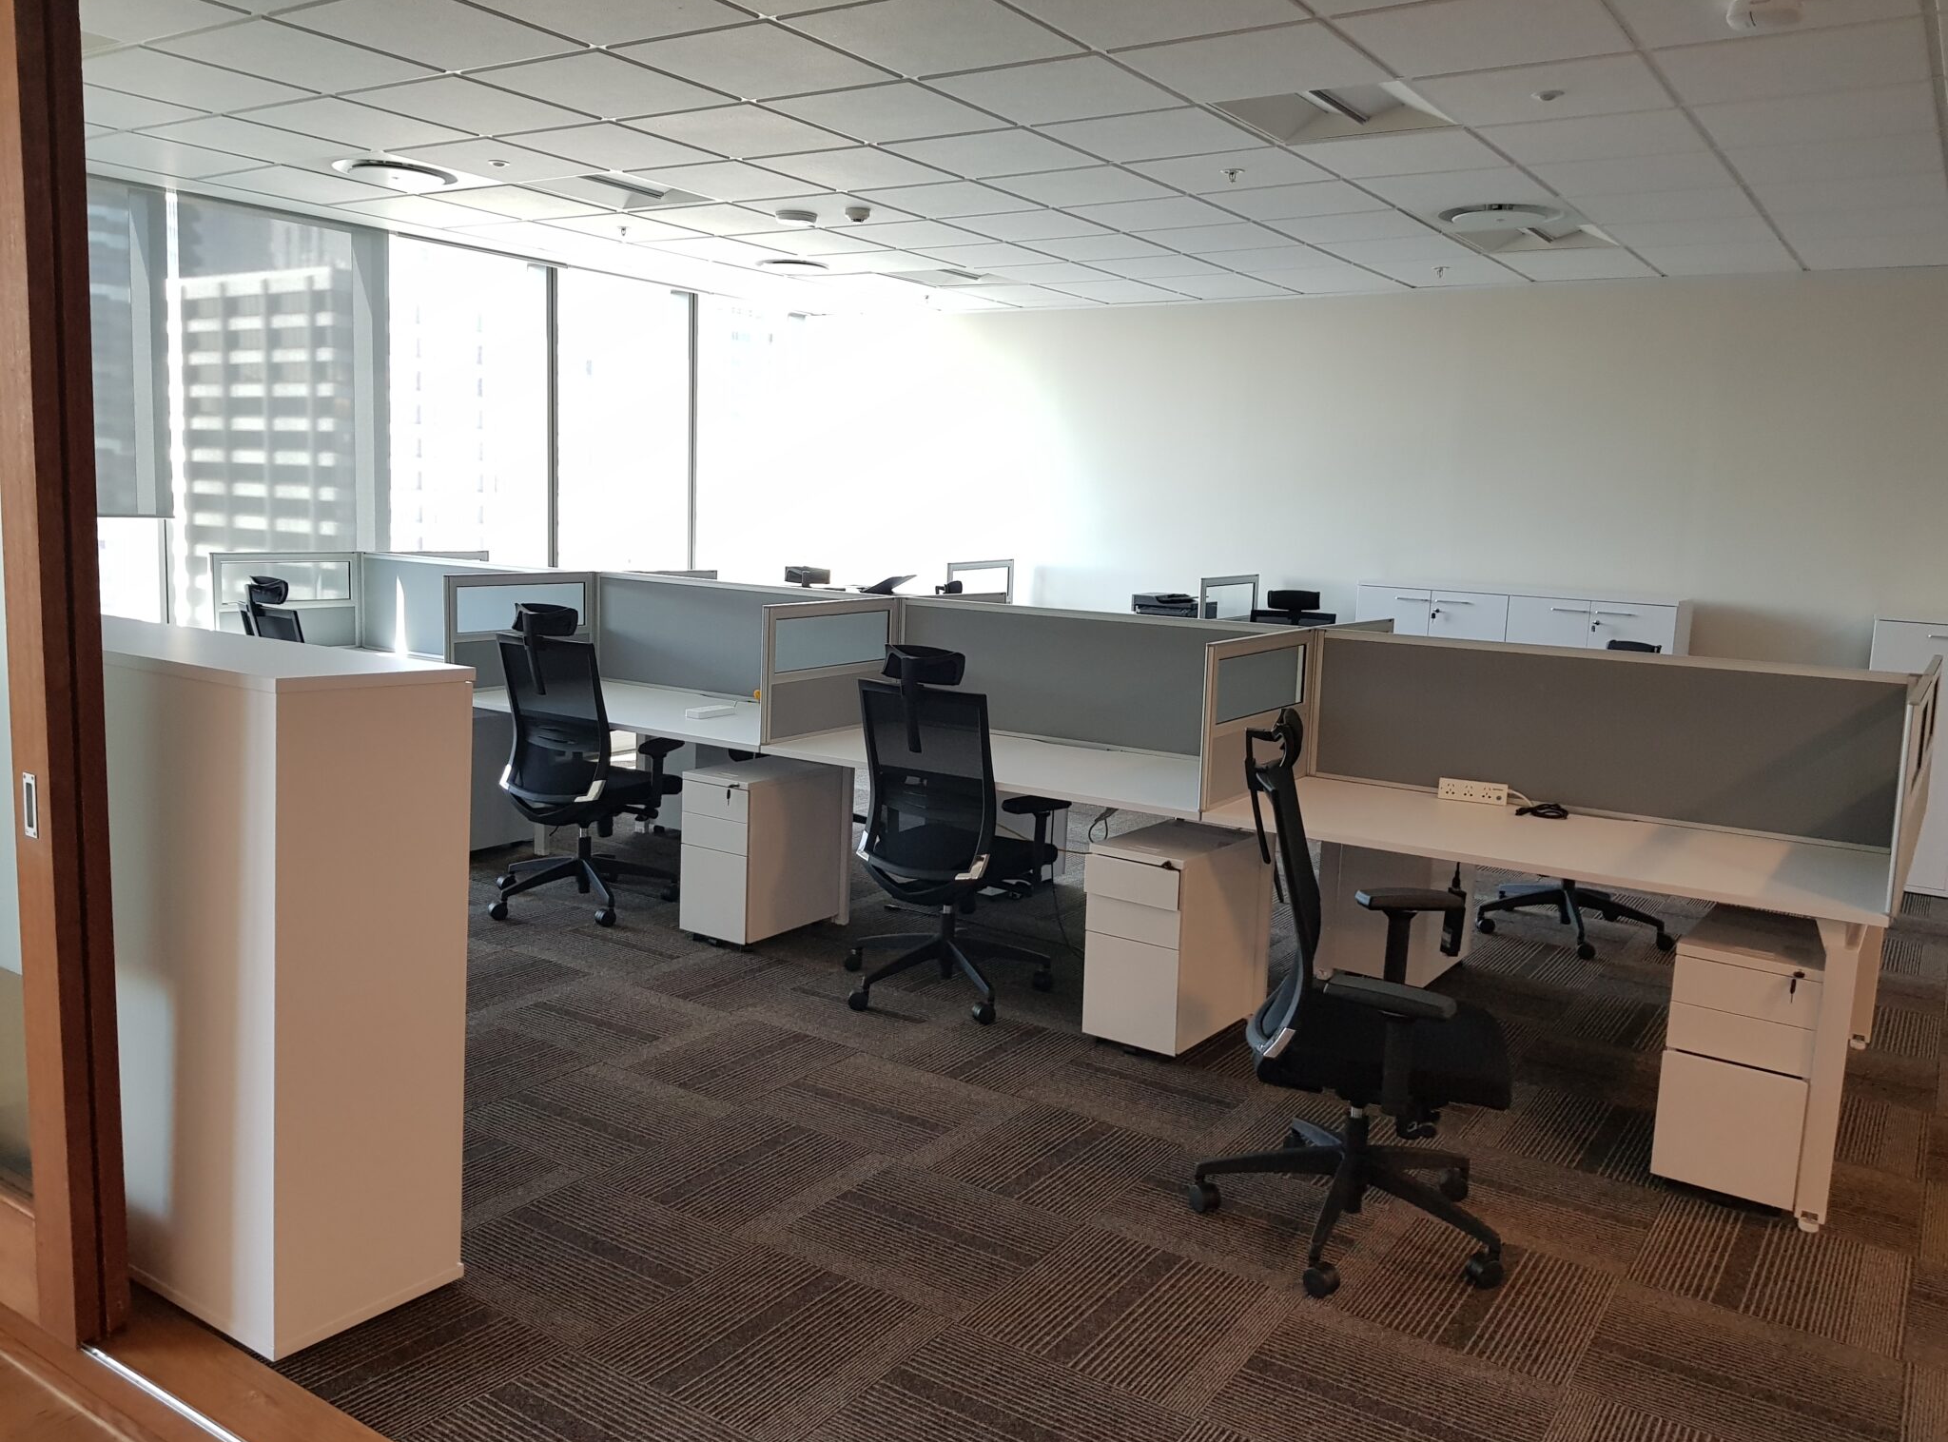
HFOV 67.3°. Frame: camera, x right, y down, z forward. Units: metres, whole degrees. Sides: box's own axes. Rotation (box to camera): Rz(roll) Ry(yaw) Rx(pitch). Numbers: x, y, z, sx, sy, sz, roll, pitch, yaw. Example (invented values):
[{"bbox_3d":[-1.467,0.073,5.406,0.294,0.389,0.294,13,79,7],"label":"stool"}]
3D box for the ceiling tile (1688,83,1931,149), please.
[{"bbox_3d":[2.398,-1.724,4.185,0.595,0.020,0.595,8,11,33],"label":"ceiling tile"}]

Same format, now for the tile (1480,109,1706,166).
[{"bbox_3d":[1.905,-1.799,4.511,0.590,0.020,0.590,8,10,33],"label":"tile"}]

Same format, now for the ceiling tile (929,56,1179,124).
[{"bbox_3d":[0.236,-1.775,4.137,0.600,0.020,0.600,8,10,34],"label":"ceiling tile"}]

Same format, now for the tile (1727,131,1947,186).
[{"bbox_3d":[2.694,-1.744,4.582,0.600,0.020,0.600,8,10,34],"label":"tile"}]

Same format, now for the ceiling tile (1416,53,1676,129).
[{"bbox_3d":[1.546,-1.695,3.953,0.600,0.020,0.600,8,10,34],"label":"ceiling tile"}]

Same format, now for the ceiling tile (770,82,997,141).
[{"bbox_3d":[-0.260,-1.883,4.517,0.590,0.020,0.590,8,11,33],"label":"ceiling tile"}]

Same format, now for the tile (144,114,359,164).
[{"bbox_3d":[-2.588,-2.086,5.278,0.590,0.020,0.590,8,10,33],"label":"tile"}]

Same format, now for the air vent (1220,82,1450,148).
[{"bbox_3d":[1.073,-1.822,4.335,0.590,0.060,0.590,8,10,33],"label":"air vent"}]

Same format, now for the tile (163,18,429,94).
[{"bbox_3d":[-1.946,-1.910,4.194,0.600,0.020,0.600,8,10,33],"label":"tile"}]

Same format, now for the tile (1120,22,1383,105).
[{"bbox_3d":[0.742,-1.736,3.844,0.590,0.020,0.590,8,10,33],"label":"tile"}]

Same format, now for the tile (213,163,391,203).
[{"bbox_3d":[-2.808,-2.262,6.141,0.600,0.020,0.600,8,10,33],"label":"tile"}]

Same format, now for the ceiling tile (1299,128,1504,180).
[{"bbox_3d":[1.403,-1.880,4.835,0.590,0.020,0.590,8,11,33],"label":"ceiling tile"}]

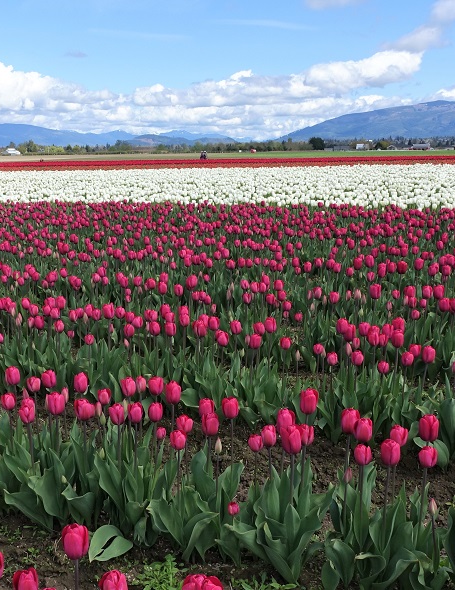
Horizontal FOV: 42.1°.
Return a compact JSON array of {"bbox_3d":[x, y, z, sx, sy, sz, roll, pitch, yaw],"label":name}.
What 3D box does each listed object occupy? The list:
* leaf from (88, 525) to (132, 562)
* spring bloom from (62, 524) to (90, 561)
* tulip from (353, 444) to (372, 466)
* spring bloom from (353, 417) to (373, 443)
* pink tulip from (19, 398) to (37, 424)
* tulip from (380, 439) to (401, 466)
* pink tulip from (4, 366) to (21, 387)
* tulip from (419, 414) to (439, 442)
[{"bbox_3d":[-0.359,0.762,1.812,0.133,0.085,0.085,0,14,0],"label":"leaf"},{"bbox_3d":[-0.326,0.530,1.268,0.055,0.079,0.055,-4,14,-16],"label":"spring bloom"},{"bbox_3d":[0.368,0.438,1.608,0.048,0.056,0.048,0,14,0],"label":"tulip"},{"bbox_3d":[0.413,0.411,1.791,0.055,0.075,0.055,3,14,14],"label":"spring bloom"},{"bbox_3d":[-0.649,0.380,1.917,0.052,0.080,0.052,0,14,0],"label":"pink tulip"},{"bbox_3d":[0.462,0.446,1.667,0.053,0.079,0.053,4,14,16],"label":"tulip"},{"bbox_3d":[-0.730,0.277,2.006,0.048,0.065,0.048,0,14,0],"label":"pink tulip"},{"bbox_3d":[0.584,0.386,1.709,0.057,0.079,0.057,4,15,20],"label":"tulip"}]

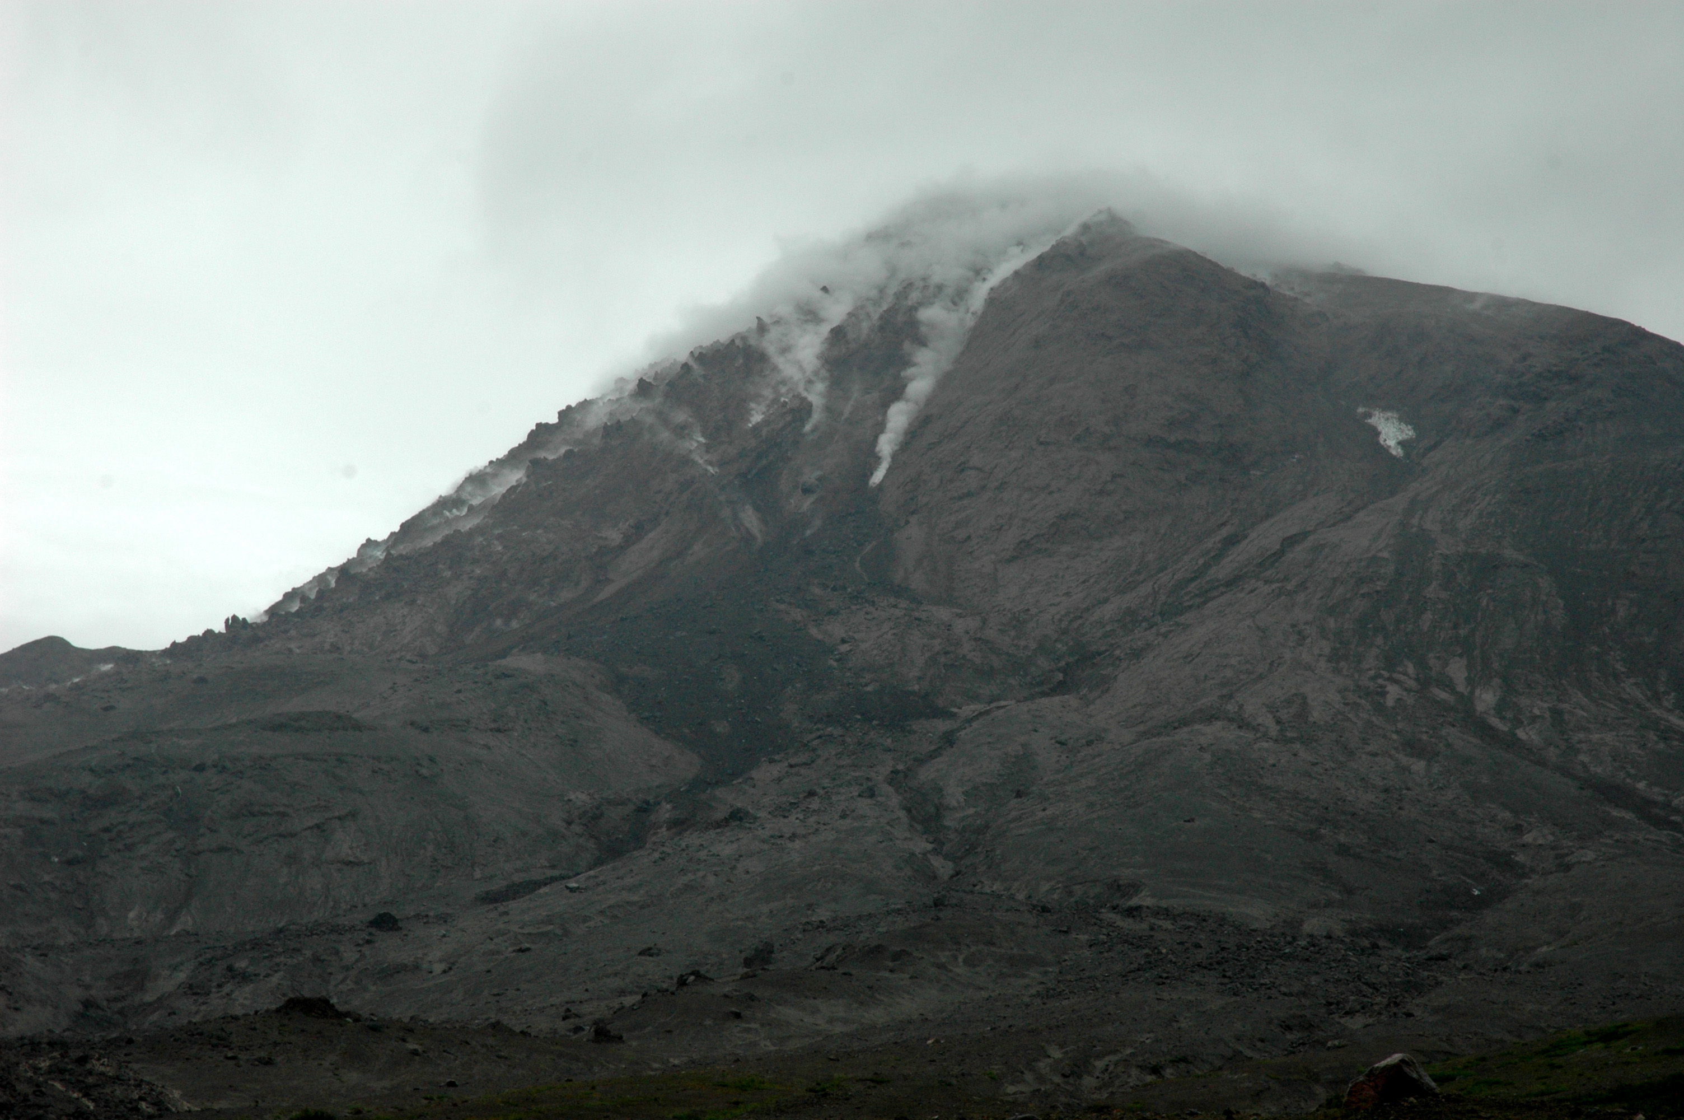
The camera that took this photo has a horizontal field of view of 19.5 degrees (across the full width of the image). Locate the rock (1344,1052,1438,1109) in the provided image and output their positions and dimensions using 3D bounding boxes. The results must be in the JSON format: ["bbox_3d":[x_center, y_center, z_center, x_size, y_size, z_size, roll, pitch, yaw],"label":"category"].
[{"bbox_3d":[9.515,9.012,85.000,1.641,0.957,1.300,-1,-6,6],"label":"rock"}]

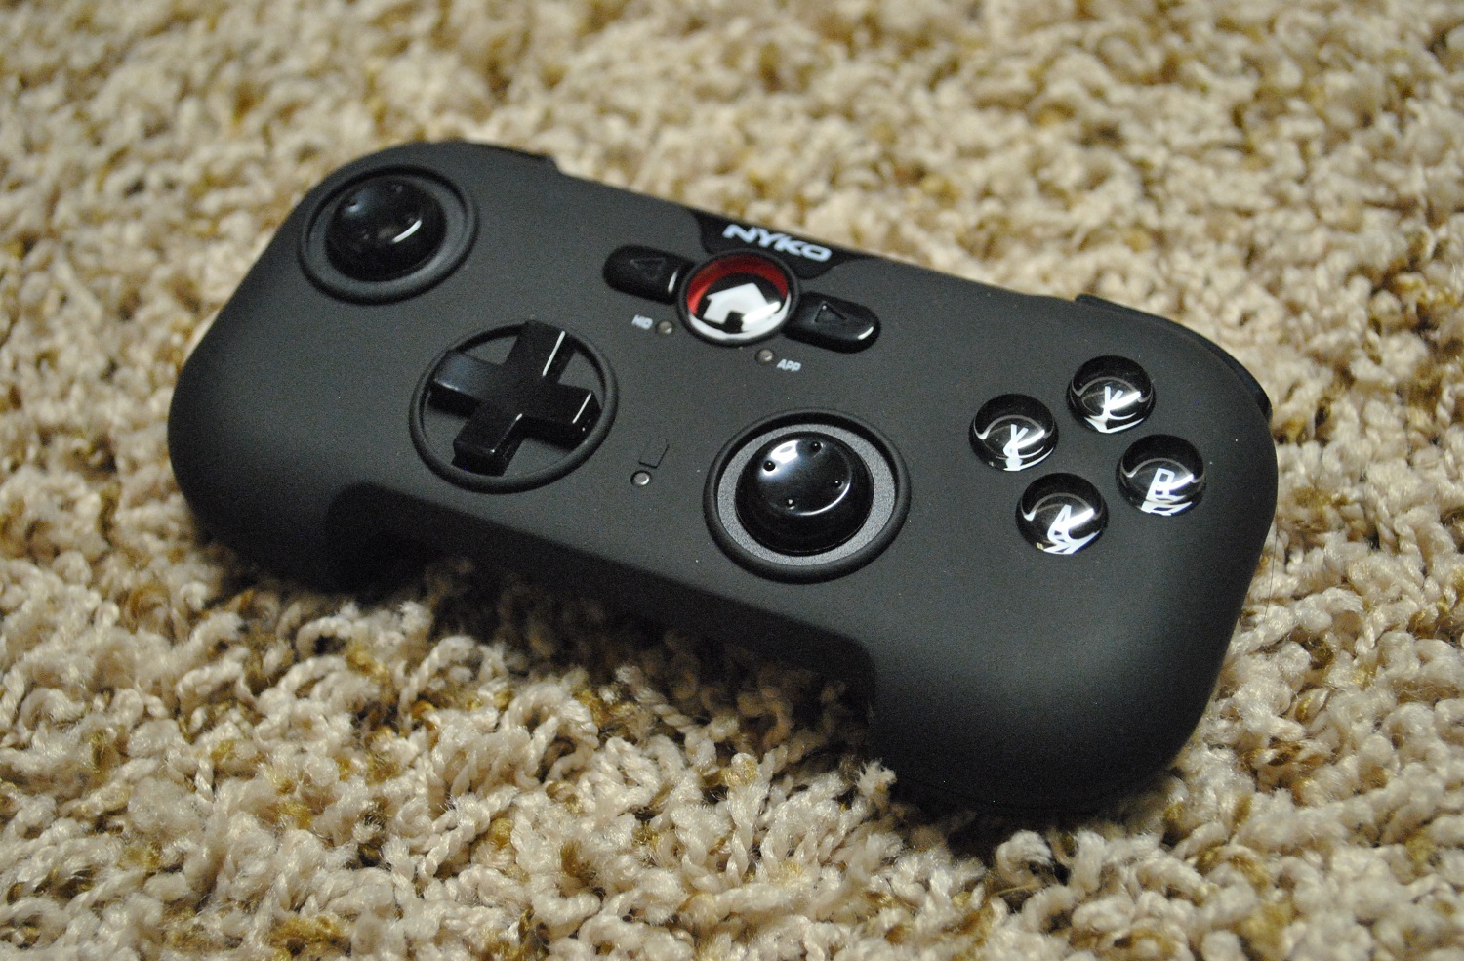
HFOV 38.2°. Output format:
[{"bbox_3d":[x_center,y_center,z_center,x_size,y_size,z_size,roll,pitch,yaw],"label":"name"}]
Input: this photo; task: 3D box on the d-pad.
[{"bbox_3d":[-0.025,-0.010,0.247,0.019,0.005,0.018,17,61,19],"label":"d-pad"}]

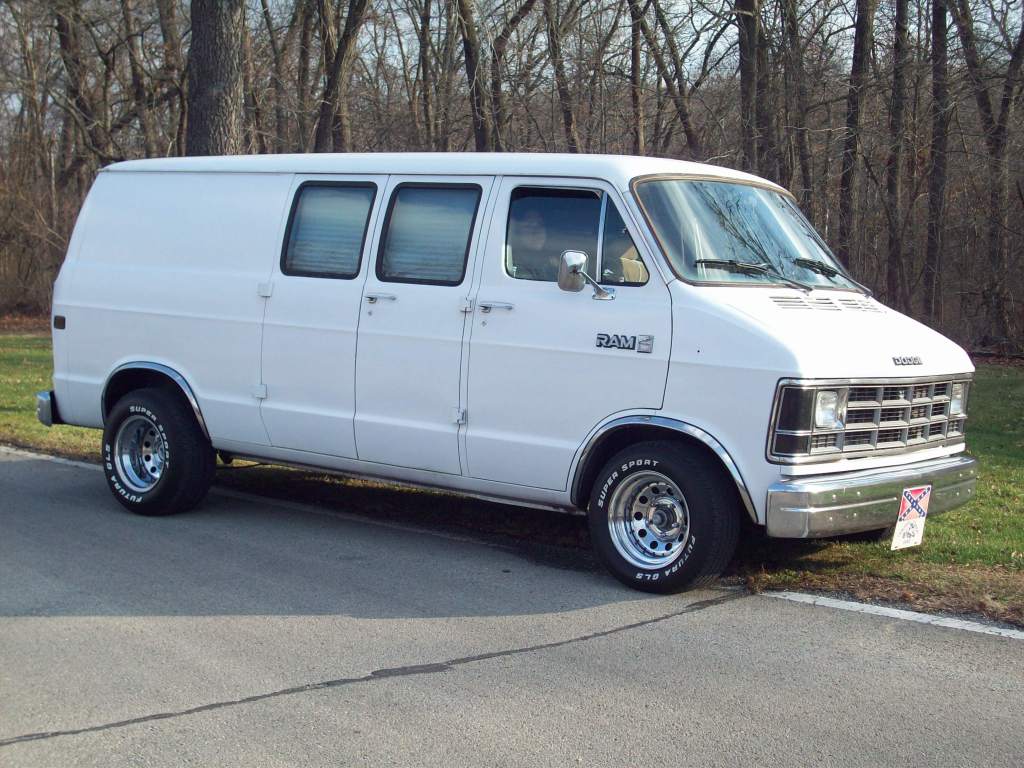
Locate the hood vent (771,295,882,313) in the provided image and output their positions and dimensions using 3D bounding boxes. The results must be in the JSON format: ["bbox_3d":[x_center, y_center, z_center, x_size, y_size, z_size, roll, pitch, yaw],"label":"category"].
[{"bbox_3d":[1.440,-0.354,7.306,0.110,0.030,0.990,40,24,29],"label":"hood vent"}]

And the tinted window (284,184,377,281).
[{"bbox_3d":[-0.904,-0.762,7.923,0.545,0.497,0.040,6,-10,37],"label":"tinted window"}]

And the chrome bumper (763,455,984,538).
[{"bbox_3d":[1.696,0.484,7.124,0.250,0.225,1.880,6,5,37],"label":"chrome bumper"}]

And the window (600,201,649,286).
[{"bbox_3d":[0.498,-0.621,6.867,0.303,0.413,0.040,6,-10,37],"label":"window"}]

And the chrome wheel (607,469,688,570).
[{"bbox_3d":[0.644,0.578,6.883,0.417,0.417,0.210,7,5,39],"label":"chrome wheel"}]

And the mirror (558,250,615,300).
[{"bbox_3d":[0.324,-0.465,6.799,0.180,0.200,0.210,6,5,37],"label":"mirror"}]

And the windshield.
[{"bbox_3d":[1.168,-0.682,7.490,0.110,0.650,1.830,-41,-22,31],"label":"windshield"}]

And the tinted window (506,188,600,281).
[{"bbox_3d":[0.185,-0.666,7.107,0.555,0.430,0.040,6,-10,37],"label":"tinted window"}]

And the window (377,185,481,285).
[{"bbox_3d":[-0.390,-0.705,7.534,0.550,0.496,0.040,6,-10,37],"label":"window"}]

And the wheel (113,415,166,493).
[{"bbox_3d":[-1.962,0.379,8.803,0.417,0.417,0.230,6,5,37],"label":"wheel"}]

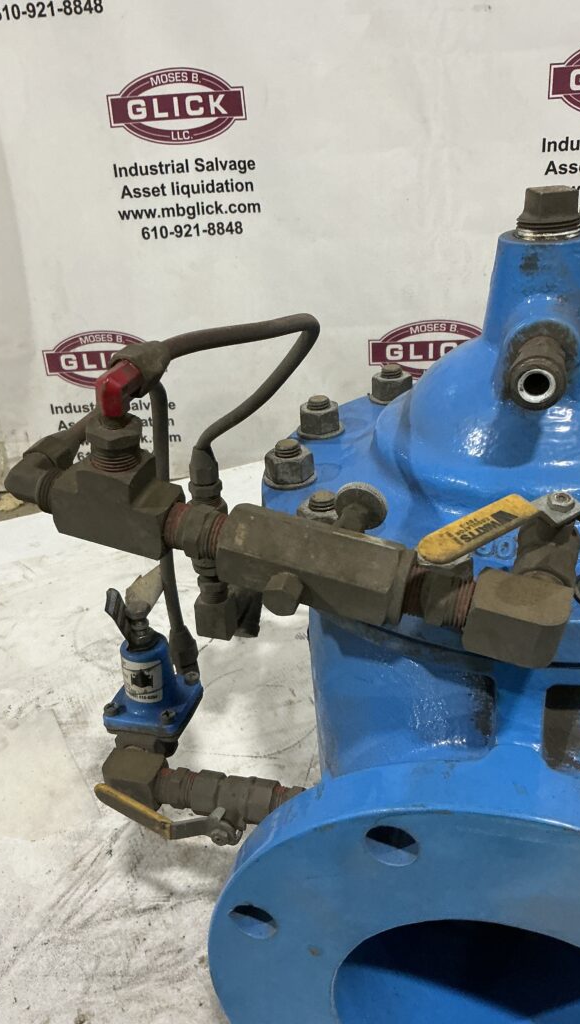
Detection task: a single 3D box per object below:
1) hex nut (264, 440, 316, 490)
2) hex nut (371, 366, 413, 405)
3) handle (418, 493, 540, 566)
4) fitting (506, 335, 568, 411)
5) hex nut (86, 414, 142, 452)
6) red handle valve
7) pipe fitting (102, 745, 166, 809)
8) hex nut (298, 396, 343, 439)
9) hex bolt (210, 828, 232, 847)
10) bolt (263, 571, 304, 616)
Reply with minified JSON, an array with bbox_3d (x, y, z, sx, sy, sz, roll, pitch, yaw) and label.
[{"bbox_3d":[0.000,-0.031,0.494,0.032,0.021,0.031,-5,27,0],"label":"hex nut"},{"bbox_3d":[0.074,-0.093,0.602,0.032,0.021,0.031,-1,28,7],"label":"hex nut"},{"bbox_3d":[0.078,0.007,0.340,0.063,0.008,0.019,-23,38,-37],"label":"handle"},{"bbox_3d":[0.122,-0.069,0.408,0.028,0.028,0.047,4,29,16],"label":"fitting"},{"bbox_3d":[-0.075,-0.033,0.352,0.024,0.010,0.024,-4,30,-12],"label":"hex nut"},{"bbox_3d":[-0.071,-0.051,0.346,0.018,0.020,0.013,-21,37,-36],"label":"red handle valve"},{"bbox_3d":[-0.094,0.161,0.503,0.030,0.028,0.027,0,28,10],"label":"pipe fitting"},{"bbox_3d":[0.020,-0.065,0.557,0.032,0.021,0.031,-3,27,2],"label":"hex nut"},{"bbox_3d":[-0.039,0.184,0.468,0.012,0.012,0.006,4,29,16],"label":"hex bolt"},{"bbox_3d":[-0.003,0.034,0.346,0.017,0.017,0.011,16,44,9],"label":"bolt"}]

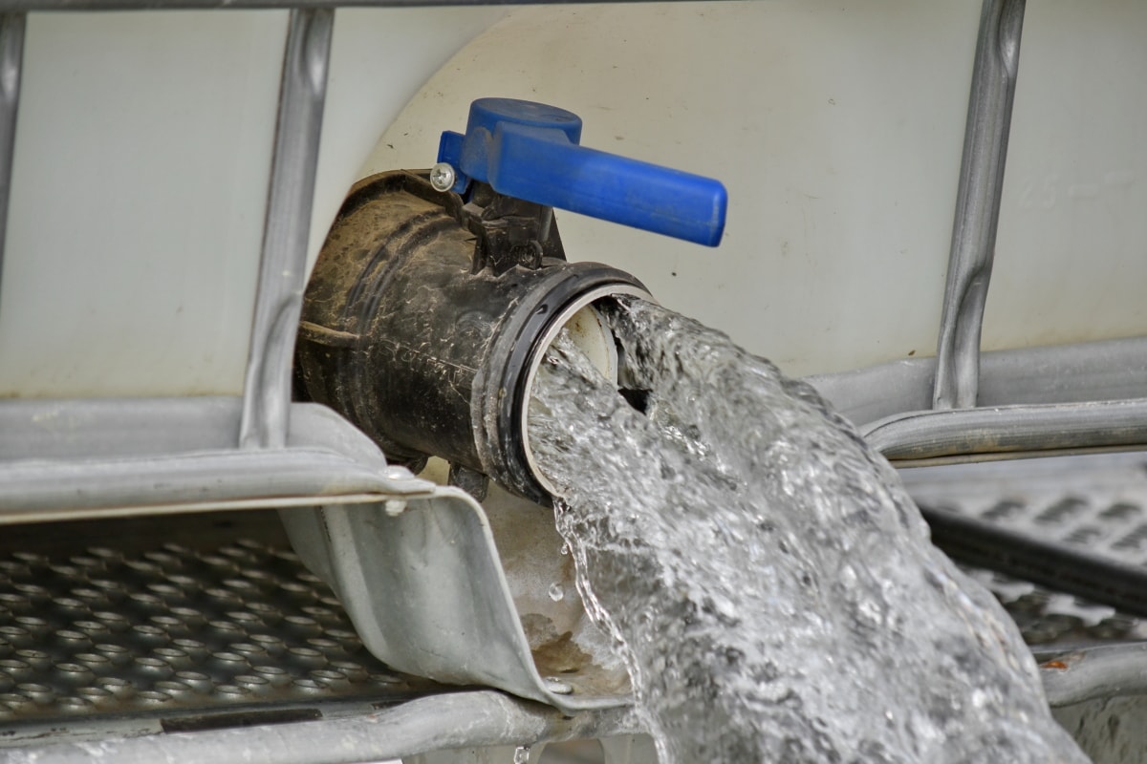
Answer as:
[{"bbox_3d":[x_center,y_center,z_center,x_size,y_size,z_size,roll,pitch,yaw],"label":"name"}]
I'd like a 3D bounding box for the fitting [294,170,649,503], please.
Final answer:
[{"bbox_3d":[-0.037,-0.013,4.248,0.120,0.126,0.146,-4,15,-44],"label":"fitting"}]

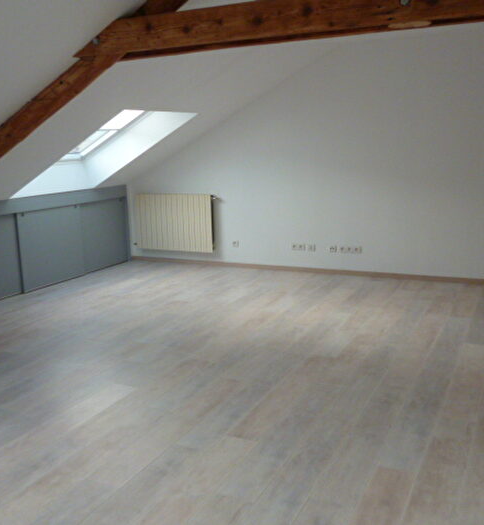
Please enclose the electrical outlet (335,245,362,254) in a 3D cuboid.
[{"bbox_3d":[1.053,-0.122,5.487,0.225,0.083,0.014,3,13,26],"label":"electrical outlet"}]

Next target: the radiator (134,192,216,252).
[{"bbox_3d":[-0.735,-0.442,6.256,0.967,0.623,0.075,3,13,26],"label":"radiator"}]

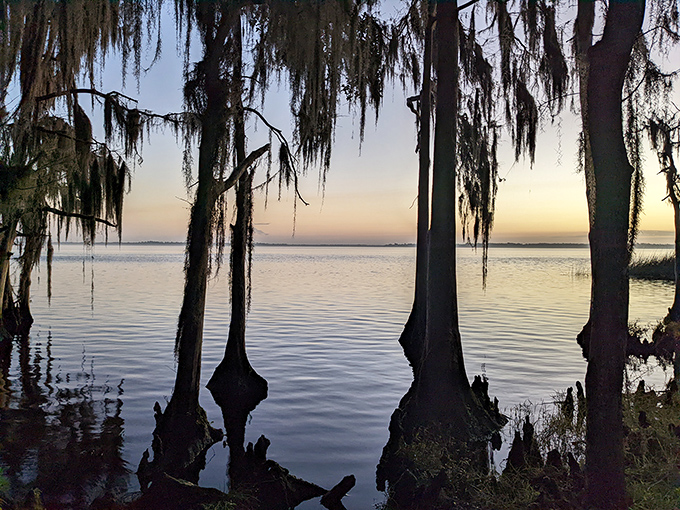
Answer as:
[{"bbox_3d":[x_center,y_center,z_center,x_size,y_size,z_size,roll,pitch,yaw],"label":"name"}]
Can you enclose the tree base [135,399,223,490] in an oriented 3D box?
[{"bbox_3d":[-1.340,1.590,4.450,0.690,0.680,0.620,0,1,0],"label":"tree base"}]

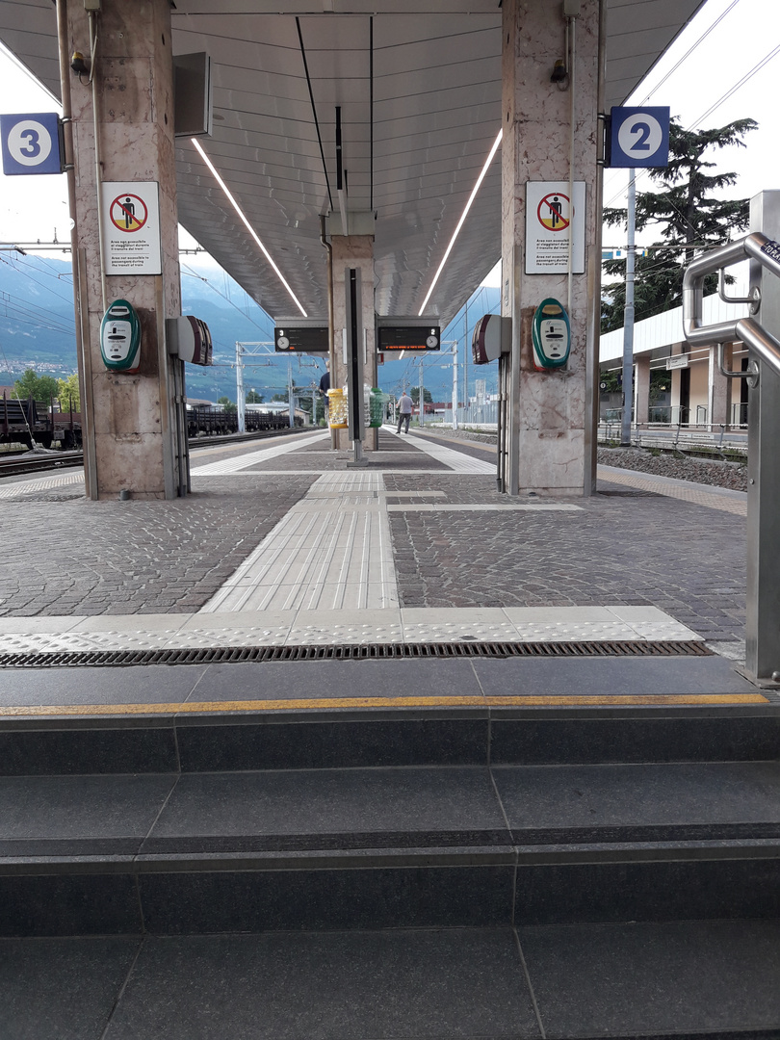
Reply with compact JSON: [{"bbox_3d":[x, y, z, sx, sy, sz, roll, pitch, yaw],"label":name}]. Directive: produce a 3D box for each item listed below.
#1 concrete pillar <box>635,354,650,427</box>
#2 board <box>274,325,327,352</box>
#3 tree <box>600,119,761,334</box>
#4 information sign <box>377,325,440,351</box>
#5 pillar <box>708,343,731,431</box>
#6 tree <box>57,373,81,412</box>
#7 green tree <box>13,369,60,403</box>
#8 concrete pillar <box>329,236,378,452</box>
[{"bbox_3d":[12.061,-6.099,40.350,0.630,3.480,0.480,-1,7,-1],"label":"concrete pillar"},{"bbox_3d":[-1.837,-3.958,18.547,1.356,0.518,0.250,-1,7,-1],"label":"board"},{"bbox_3d":[19.632,-16.405,56.872,10.955,20.287,10.955,-1,7,-1],"label":"tree"},{"bbox_3d":[0.433,-3.989,18.591,1.360,0.519,0.250,-1,7,-1],"label":"information sign"},{"bbox_3d":[12.491,-5.090,31.902,0.630,3.480,0.480,-1,7,-1],"label":"pillar"},{"bbox_3d":[-28.673,-10.592,76.708,3.750,5.692,3.750,-1,7,-1],"label":"tree"},{"bbox_3d":[-33.795,-11.318,80.544,4.130,6.313,4.130,-1,7,-1],"label":"green tree"},{"bbox_3d":[-0.685,-3.431,16.576,0.886,4.069,0.600,-1,7,-1],"label":"concrete pillar"}]

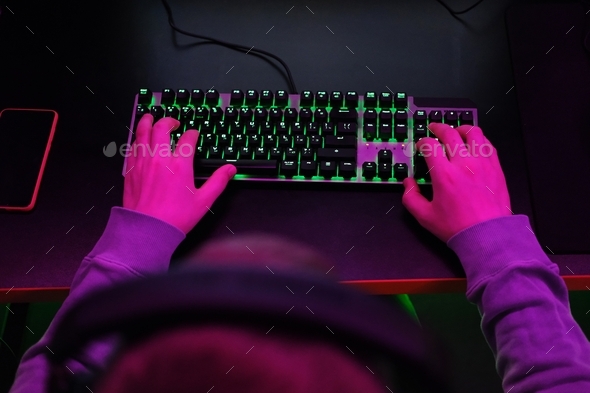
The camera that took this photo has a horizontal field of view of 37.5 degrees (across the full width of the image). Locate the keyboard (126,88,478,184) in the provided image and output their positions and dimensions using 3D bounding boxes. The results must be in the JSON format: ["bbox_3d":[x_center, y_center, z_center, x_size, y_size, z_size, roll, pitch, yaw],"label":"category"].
[{"bbox_3d":[0.010,-0.073,1.083,0.438,0.038,0.132,1,58,4],"label":"keyboard"}]

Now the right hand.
[{"bbox_3d":[0.179,-0.022,1.016,0.120,0.070,0.162,-10,57,-3],"label":"right hand"}]

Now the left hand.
[{"bbox_3d":[-0.136,-0.030,1.039,0.131,0.070,0.165,1,58,4],"label":"left hand"}]

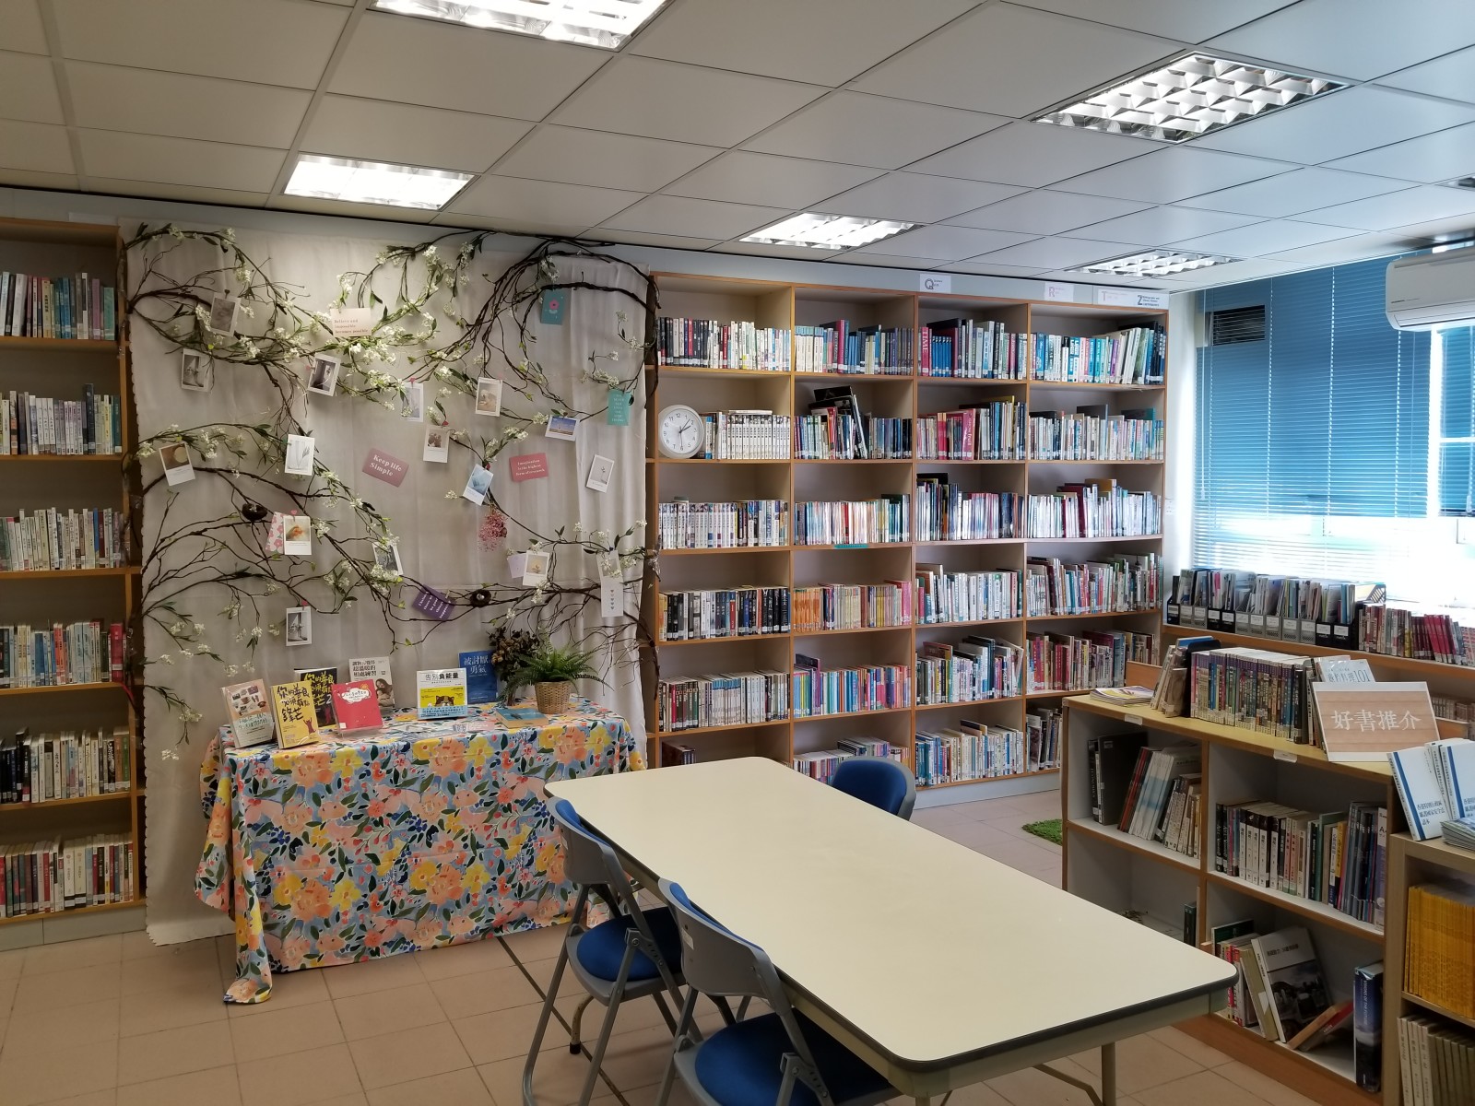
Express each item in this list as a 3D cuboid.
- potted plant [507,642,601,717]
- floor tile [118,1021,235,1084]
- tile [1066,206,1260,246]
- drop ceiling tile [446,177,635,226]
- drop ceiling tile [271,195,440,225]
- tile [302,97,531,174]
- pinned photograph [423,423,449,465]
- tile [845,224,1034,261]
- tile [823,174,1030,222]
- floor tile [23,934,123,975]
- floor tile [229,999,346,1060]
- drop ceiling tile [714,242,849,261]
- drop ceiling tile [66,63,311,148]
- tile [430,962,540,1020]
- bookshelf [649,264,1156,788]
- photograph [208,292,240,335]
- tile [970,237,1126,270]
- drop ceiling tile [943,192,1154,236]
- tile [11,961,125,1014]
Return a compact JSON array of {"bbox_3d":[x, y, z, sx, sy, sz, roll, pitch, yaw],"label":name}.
[{"bbox_3d":[-0.741,0.502,4.514,0.370,0.280,0.350,0,5,0],"label":"potted plant"},{"bbox_3d":[-1.648,1.473,3.252,0.303,0.010,0.303,-3,5,-26],"label":"floor tile"},{"bbox_3d":[1.741,-1.339,4.561,0.590,0.018,0.590,-2,4,-24],"label":"tile"},{"bbox_3d":[-0.695,-1.293,4.072,0.590,0.018,0.590,-2,4,-24],"label":"drop ceiling tile"},{"bbox_3d":[-1.455,-1.313,4.214,0.600,0.015,0.250,-2,5,-26],"label":"drop ceiling tile"},{"bbox_3d":[-0.958,-1.231,3.272,0.590,0.018,0.590,-2,4,-24],"label":"tile"},{"bbox_3d":[-1.191,-0.430,4.385,0.094,0.146,0.005,2,3,-25],"label":"pinned photograph"},{"bbox_3d":[0.909,-1.356,4.864,0.600,0.016,0.600,-3,5,-27],"label":"tile"},{"bbox_3d":[0.657,-1.298,4.054,0.595,0.016,0.595,-3,5,-26],"label":"tile"},{"bbox_3d":[-2.328,1.424,3.932,0.303,0.010,0.303,-3,5,-26],"label":"floor tile"},{"bbox_3d":[-1.371,1.462,3.379,0.303,0.010,0.303,-3,5,-26],"label":"floor tile"},{"bbox_3d":[0.188,-1.381,5.051,0.600,0.015,0.250,-2,5,-26],"label":"drop ceiling tile"},{"bbox_3d":[-1.496,-1.209,3.031,0.600,0.016,0.600,-3,5,-27],"label":"drop ceiling tile"},{"bbox_3d":[-0.821,1.438,3.636,0.303,0.010,0.303,-3,5,-26],"label":"tile"},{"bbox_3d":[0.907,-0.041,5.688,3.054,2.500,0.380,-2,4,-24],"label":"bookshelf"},{"bbox_3d":[-1.885,-0.874,4.075,0.085,0.138,0.004,10,0,-27],"label":"photograph"},{"bbox_3d":[1.479,-1.386,5.109,0.595,0.016,0.595,-3,5,-26],"label":"tile"},{"bbox_3d":[1.201,-1.318,4.303,0.590,0.018,0.590,-2,4,-24],"label":"drop ceiling tile"},{"bbox_3d":[-2.187,1.426,3.628,0.300,0.010,0.300,-3,5,-27],"label":"tile"}]

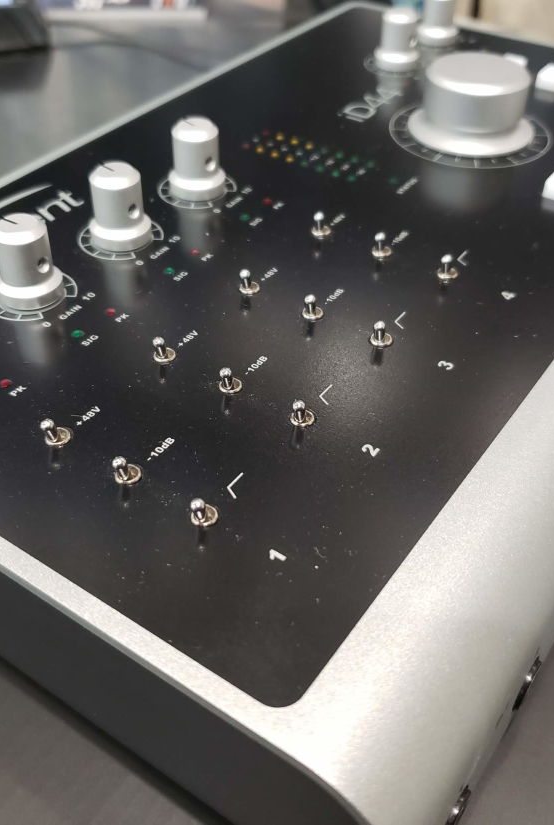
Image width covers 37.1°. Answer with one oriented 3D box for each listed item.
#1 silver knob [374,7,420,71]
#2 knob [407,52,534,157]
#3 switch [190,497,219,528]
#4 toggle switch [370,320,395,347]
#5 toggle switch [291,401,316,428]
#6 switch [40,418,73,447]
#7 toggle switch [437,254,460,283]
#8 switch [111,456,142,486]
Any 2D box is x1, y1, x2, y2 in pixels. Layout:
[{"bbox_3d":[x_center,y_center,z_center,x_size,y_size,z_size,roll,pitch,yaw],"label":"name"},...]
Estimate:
[{"bbox_3d":[0.041,-0.127,0.279,0.015,0.017,0.015,-1,43,1],"label":"silver knob"},{"bbox_3d":[0.057,-0.090,0.240,0.037,0.018,0.037,-1,43,1],"label":"knob"},{"bbox_3d":[-0.012,0.015,0.136,0.005,0.007,0.006,25,49,26],"label":"switch"},{"bbox_3d":[0.022,-0.017,0.174,0.005,0.007,0.005,0,41,0],"label":"toggle switch"},{"bbox_3d":[0.005,-0.001,0.156,0.005,0.007,0.005,25,46,26],"label":"toggle switch"},{"bbox_3d":[-0.041,0.003,0.154,0.005,0.007,0.005,25,46,26],"label":"switch"},{"bbox_3d":[0.039,-0.034,0.188,0.005,0.007,0.006,25,49,26],"label":"toggle switch"},{"bbox_3d":[-0.027,0.009,0.143,0.005,0.007,0.006,25,49,26],"label":"switch"}]

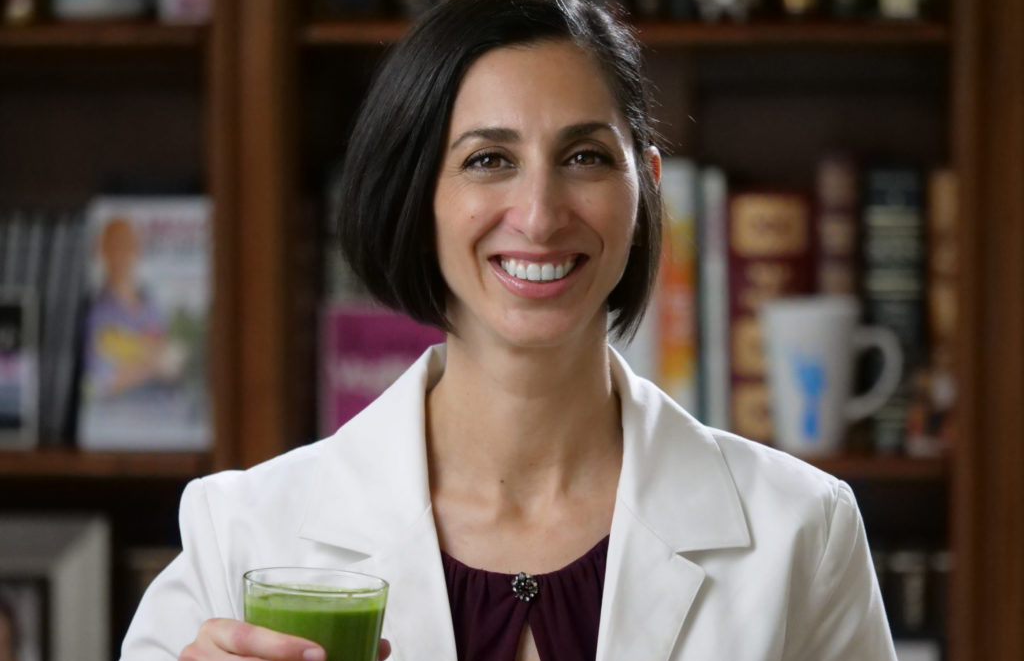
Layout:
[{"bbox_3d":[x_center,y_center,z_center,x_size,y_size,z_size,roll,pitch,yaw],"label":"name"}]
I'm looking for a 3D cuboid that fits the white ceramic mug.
[{"bbox_3d":[0.282,0.038,7.874,0.124,0.141,0.088,0,3,0],"label":"white ceramic mug"}]

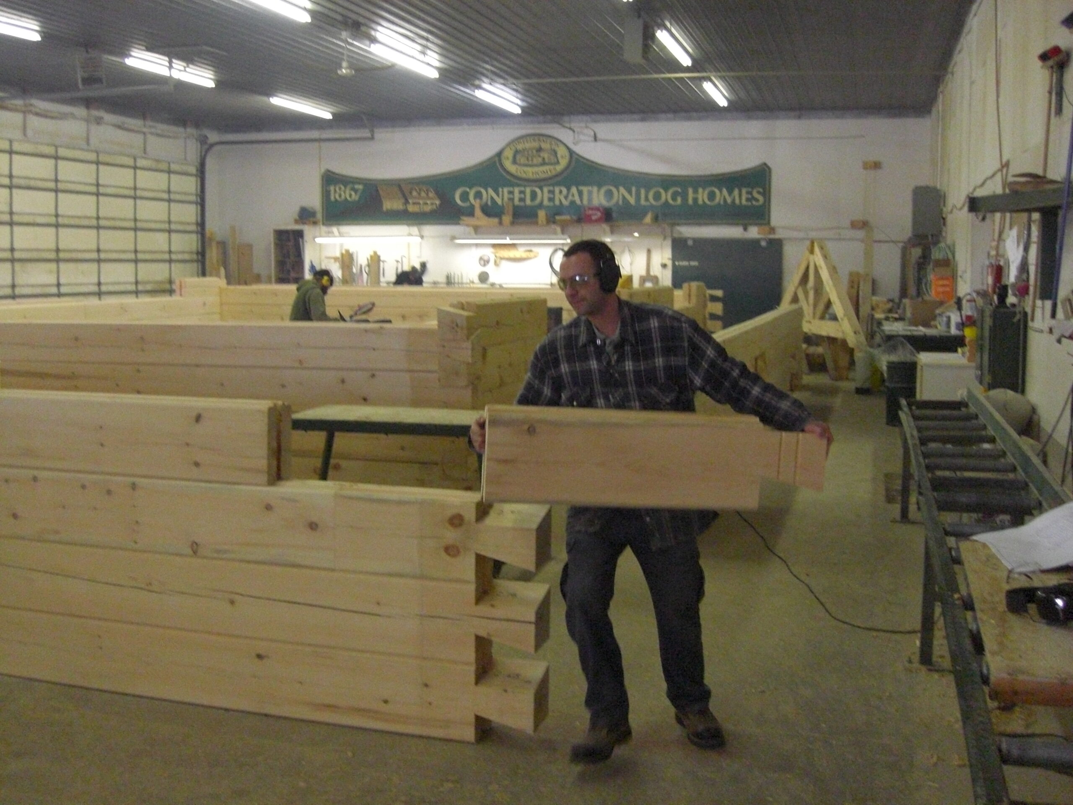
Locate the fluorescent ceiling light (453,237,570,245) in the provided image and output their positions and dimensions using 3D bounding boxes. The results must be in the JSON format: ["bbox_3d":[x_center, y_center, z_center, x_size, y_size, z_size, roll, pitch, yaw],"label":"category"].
[{"bbox_3d":[-0.478,-3.063,22.385,2.340,0.110,0.180,2,7,16],"label":"fluorescent ceiling light"}]

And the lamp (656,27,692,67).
[{"bbox_3d":[1.767,-4.497,15.033,0.130,0.090,2.440,2,7,16],"label":"lamp"}]

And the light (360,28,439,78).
[{"bbox_3d":[-1.756,-4.623,16.037,0.150,0.100,2.440,2,7,16],"label":"light"}]

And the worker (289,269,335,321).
[{"bbox_3d":[-2.256,-0.569,12.092,0.680,1.580,0.520,-1,7,-14],"label":"worker"}]

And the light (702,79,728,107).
[{"bbox_3d":[2.703,-4.647,17.757,0.140,0.110,2.440,2,7,16],"label":"light"}]

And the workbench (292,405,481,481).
[{"bbox_3d":[-0.612,0.487,6.365,1.270,0.840,0.580,2,7,16],"label":"workbench"}]

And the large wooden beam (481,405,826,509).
[{"bbox_3d":[0.366,0.169,3.719,1.060,0.290,0.150,2,6,-7],"label":"large wooden beam"}]

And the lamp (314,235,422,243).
[{"bbox_3d":[-3.517,-3.403,24.648,2.440,0.120,0.180,2,7,16],"label":"lamp"}]

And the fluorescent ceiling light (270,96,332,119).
[{"bbox_3d":[-4.127,-5.181,20.841,0.130,0.090,2.440,2,7,16],"label":"fluorescent ceiling light"}]

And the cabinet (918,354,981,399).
[{"bbox_3d":[3.641,0.024,10.555,0.450,0.850,1.150,2,7,16],"label":"cabinet"}]

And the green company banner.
[{"bbox_3d":[-0.032,-4.243,22.487,8.950,1.730,0.060,2,7,16],"label":"green company banner"}]

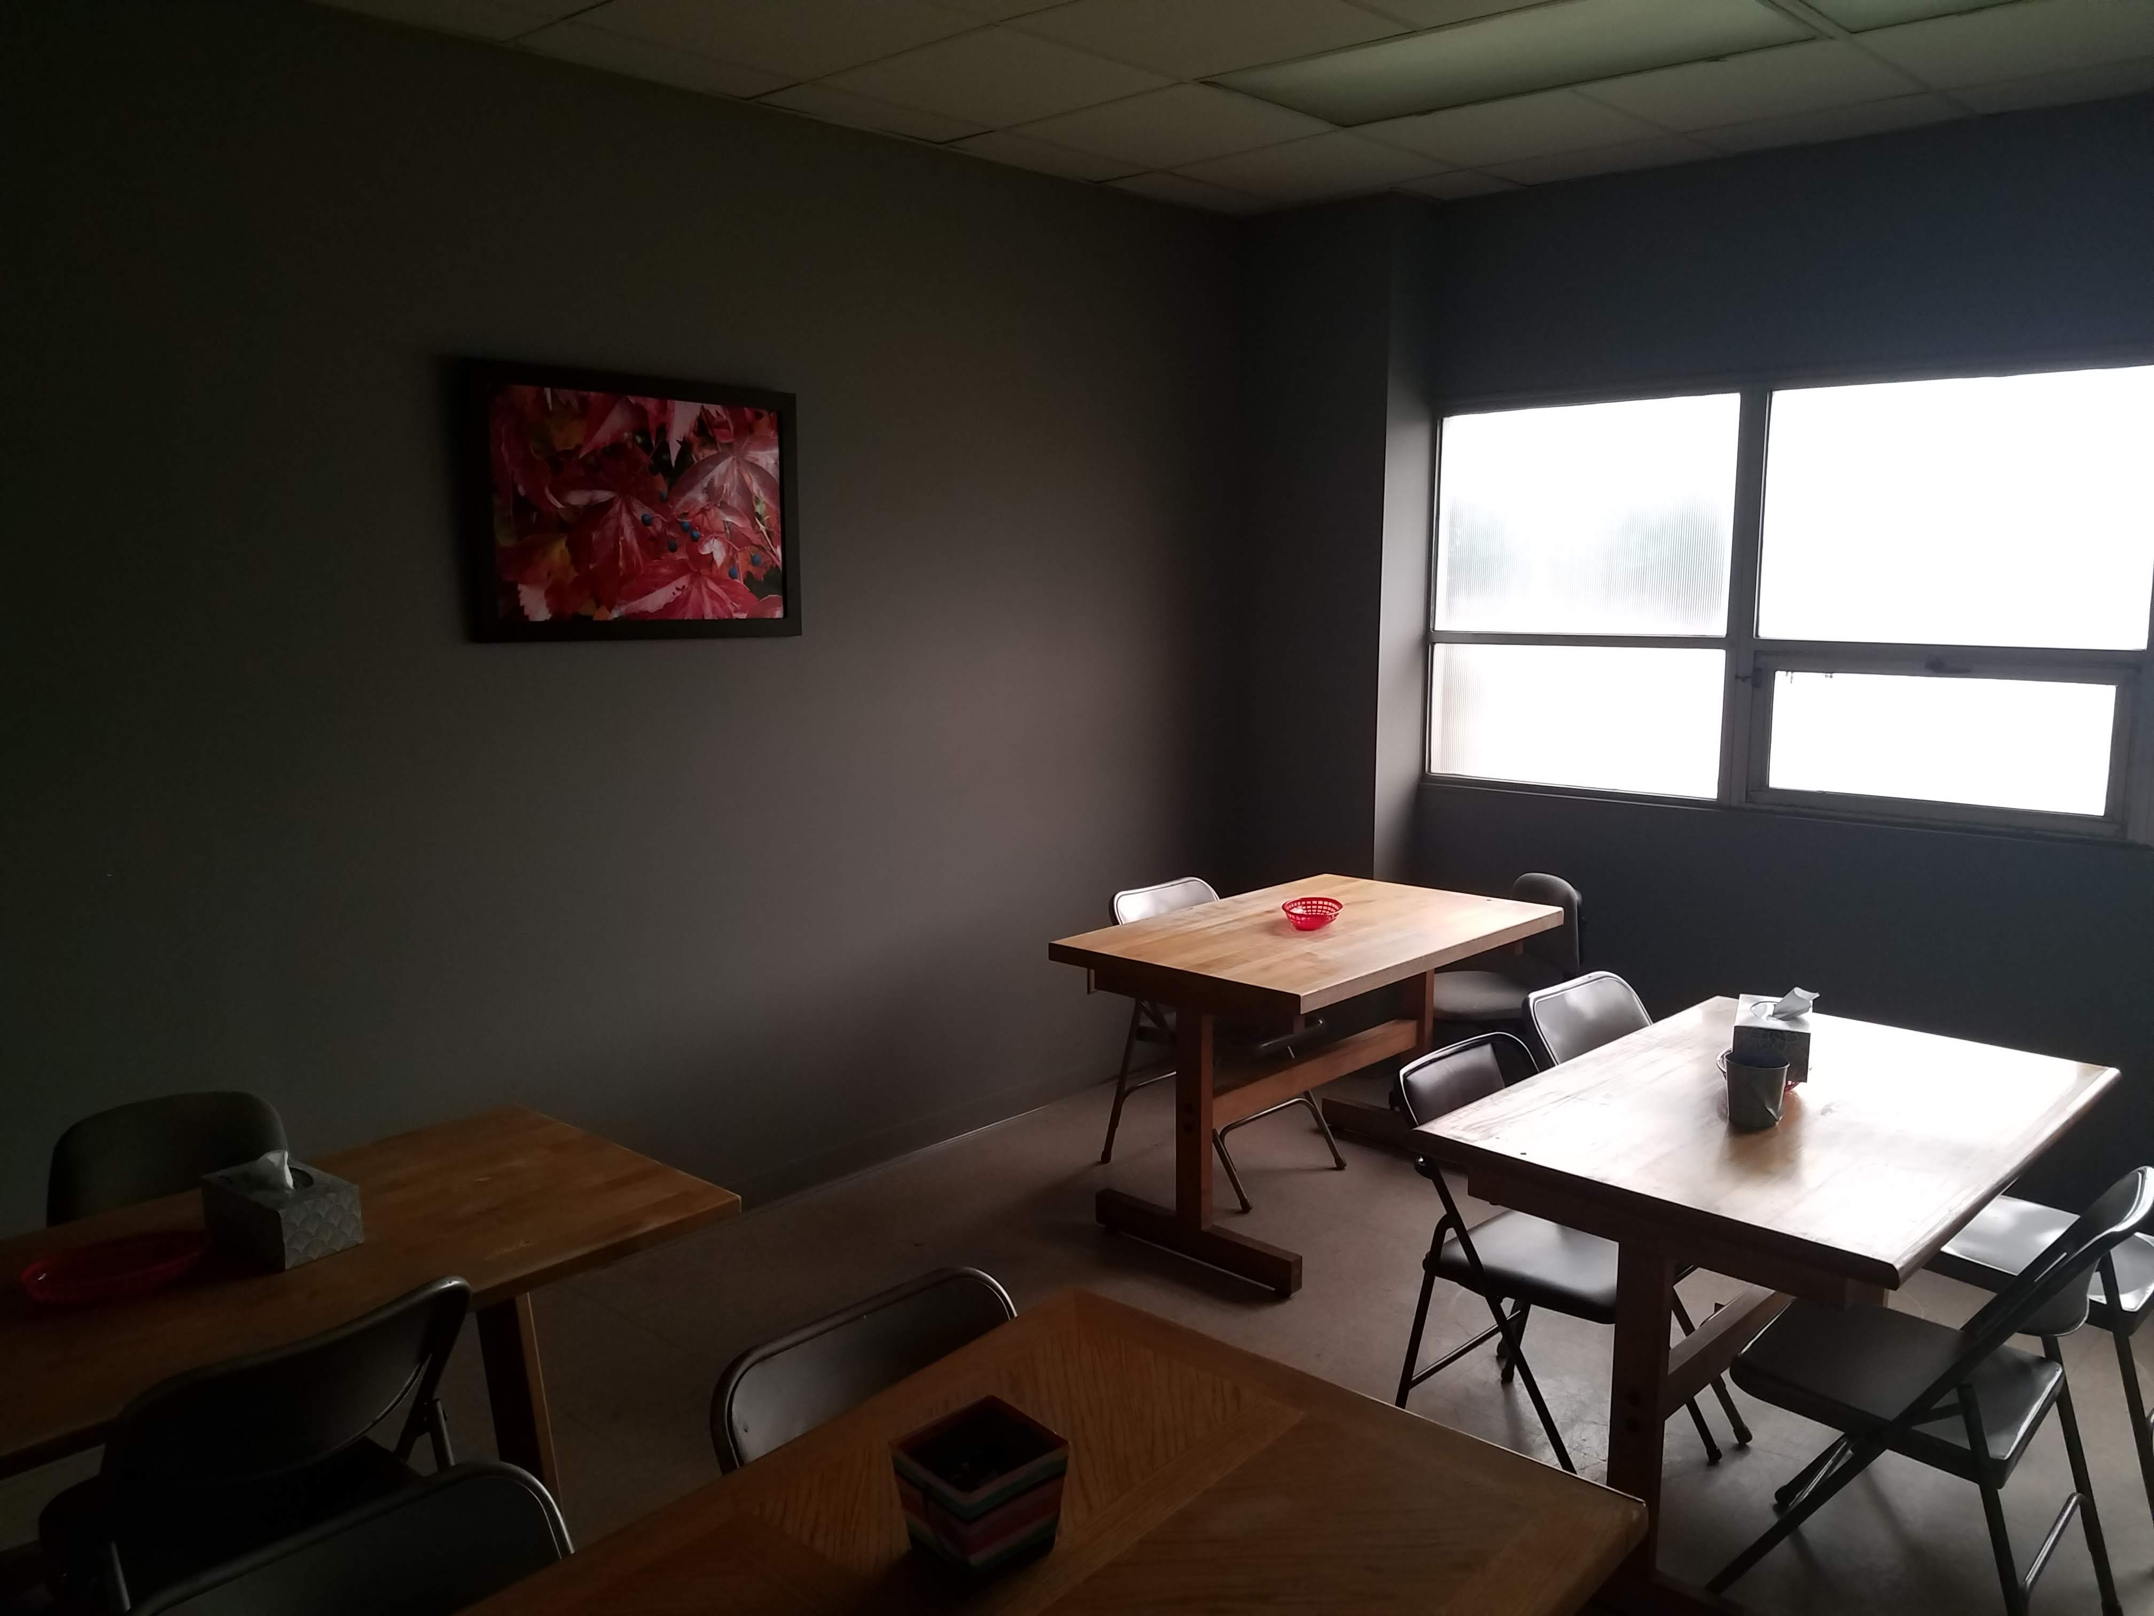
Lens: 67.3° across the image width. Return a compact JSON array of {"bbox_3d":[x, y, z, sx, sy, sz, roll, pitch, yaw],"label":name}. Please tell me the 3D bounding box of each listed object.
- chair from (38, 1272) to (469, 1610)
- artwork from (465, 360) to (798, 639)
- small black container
[{"bbox_3d":[-1.091,0.982,2.141,0.510,0.760,0.460,7,11,39],"label":"chair"},{"bbox_3d":[-0.991,-0.683,3.704,0.030,0.587,0.851,9,13,43],"label":"artwork"},{"bbox_3d":[1.127,0.472,2.681,0.104,0.108,0.104,9,13,43],"label":"small black container"}]

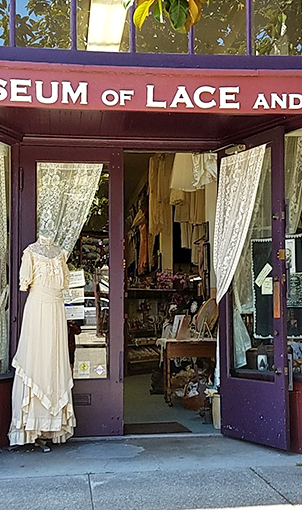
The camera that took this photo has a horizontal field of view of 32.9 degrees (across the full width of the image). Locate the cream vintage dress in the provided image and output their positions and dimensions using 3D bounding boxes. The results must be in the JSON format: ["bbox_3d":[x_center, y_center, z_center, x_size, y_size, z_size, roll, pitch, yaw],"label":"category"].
[{"bbox_3d":[-0.790,0.633,3.686,0.480,1.469,0.420,2,-5,-27],"label":"cream vintage dress"}]

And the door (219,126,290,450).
[{"bbox_3d":[0.757,0.240,3.839,0.055,2.259,0.777,2,-5,-29],"label":"door"}]

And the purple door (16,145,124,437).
[{"bbox_3d":[-0.620,0.259,4.008,0.804,2.260,0.060,1,-5,-9],"label":"purple door"}]

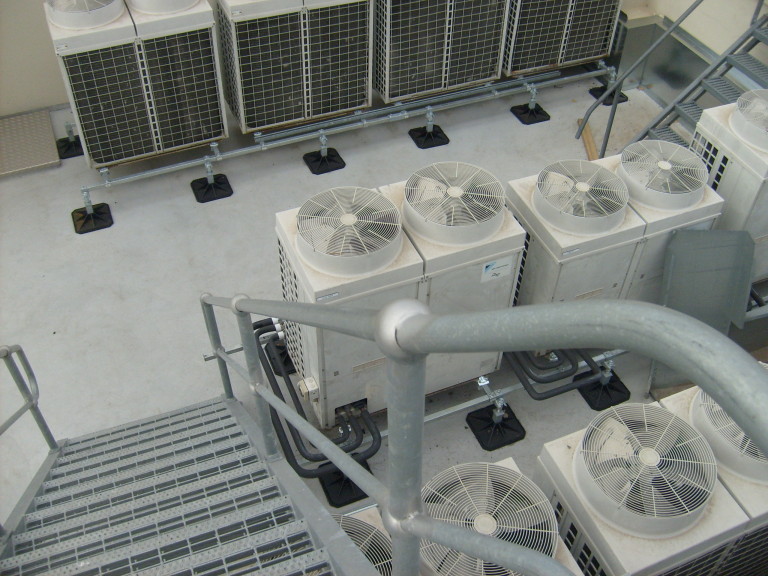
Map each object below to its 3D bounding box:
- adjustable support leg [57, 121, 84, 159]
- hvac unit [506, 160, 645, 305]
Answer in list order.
[{"bbox_3d":[-3.069,-1.516,7.594,0.334,0.326,0.334,-16,48,-16],"label":"adjustable support leg"},{"bbox_3d":[1.189,-0.147,5.248,0.635,1.420,0.690,-16,49,-17],"label":"hvac unit"}]

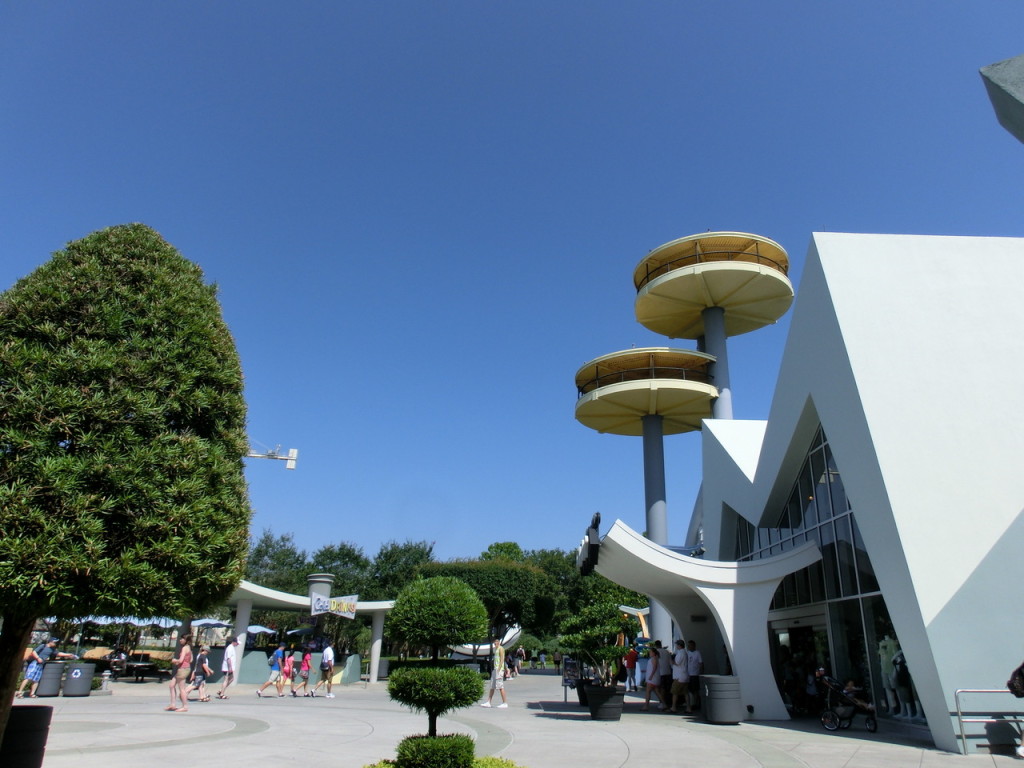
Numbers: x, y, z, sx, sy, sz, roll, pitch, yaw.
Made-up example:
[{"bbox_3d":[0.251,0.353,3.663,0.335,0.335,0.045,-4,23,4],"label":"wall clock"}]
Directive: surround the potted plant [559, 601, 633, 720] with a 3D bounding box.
[{"bbox_3d":[2.135,6.884,17.521,1.750,2.500,1.700,1,-21,0],"label":"potted plant"}]

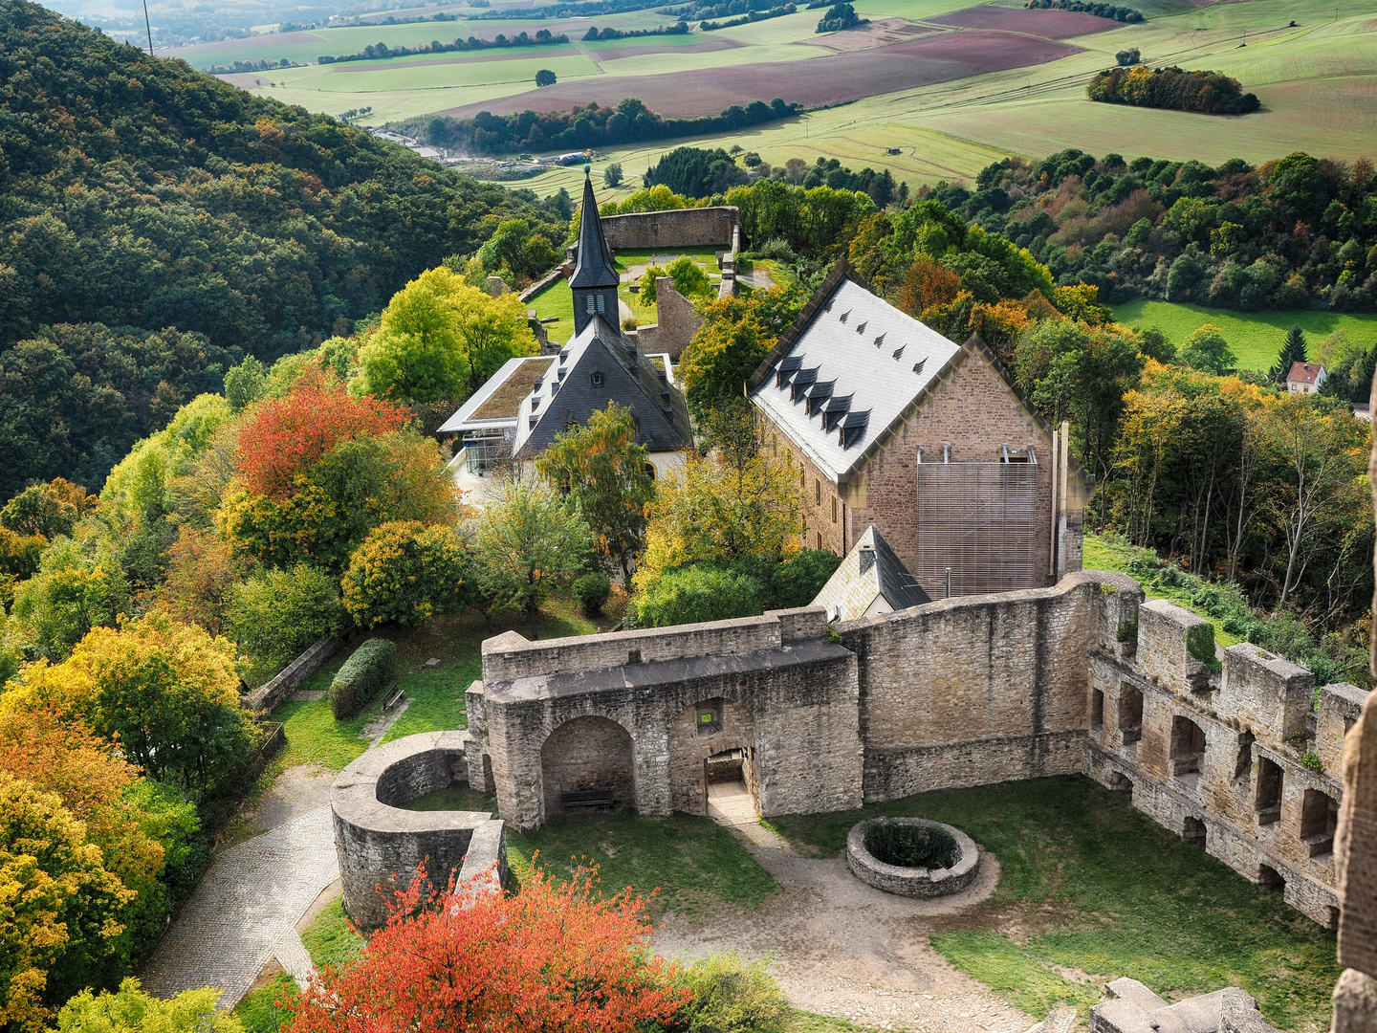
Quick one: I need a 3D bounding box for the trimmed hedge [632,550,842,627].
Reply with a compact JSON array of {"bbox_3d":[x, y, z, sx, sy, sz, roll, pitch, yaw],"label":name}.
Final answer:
[{"bbox_3d":[2.423,3.868,88.043,11.300,3.000,4.000,0,18,8],"label":"trimmed hedge"}]

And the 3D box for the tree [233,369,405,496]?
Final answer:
[{"bbox_3d":[-20.836,-3.053,91.473,9.950,10.660,9.460,-3,20,0],"label":"tree"}]

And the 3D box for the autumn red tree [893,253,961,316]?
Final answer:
[{"bbox_3d":[17.983,-15.178,119.876,5.580,9.260,5.300,-3,20,0],"label":"autumn red tree"}]

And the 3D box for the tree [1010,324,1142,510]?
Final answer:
[{"bbox_3d":[23.481,-5.861,95.695,8.220,11.950,7.810,-3,20,0],"label":"tree"}]

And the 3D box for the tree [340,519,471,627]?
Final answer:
[{"bbox_3d":[-15.468,3.422,86.617,6.900,5.800,6.900,-2,18,0],"label":"tree"}]

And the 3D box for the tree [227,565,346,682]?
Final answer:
[{"bbox_3d":[-19.226,4.883,75.905,5.700,5.220,5.420,-3,20,0],"label":"tree"}]

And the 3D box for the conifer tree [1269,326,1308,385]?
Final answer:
[{"bbox_3d":[152.892,-40.685,402.669,9.500,15.300,9.500,-2,18,0],"label":"conifer tree"}]

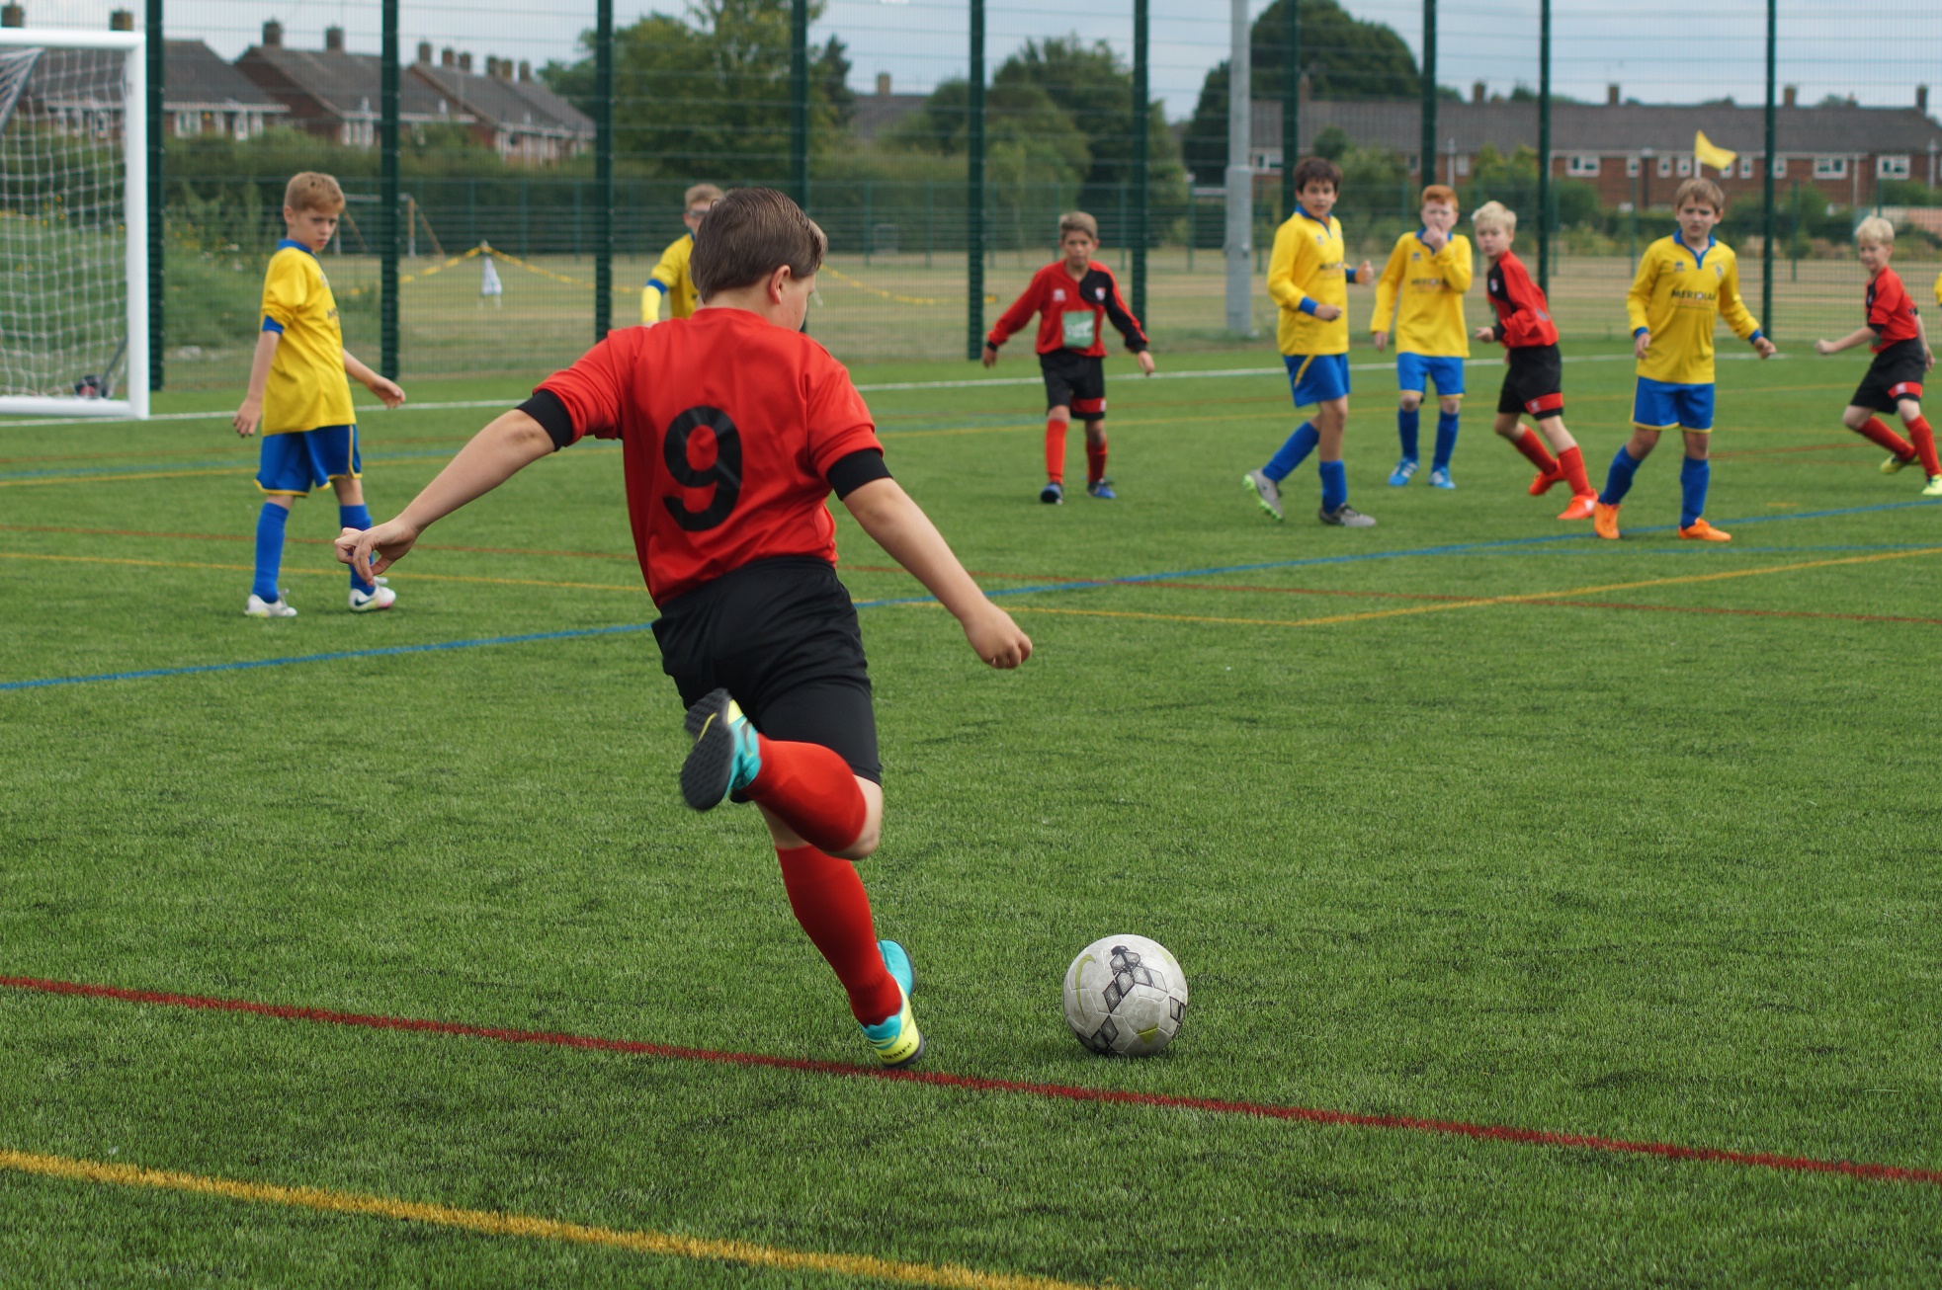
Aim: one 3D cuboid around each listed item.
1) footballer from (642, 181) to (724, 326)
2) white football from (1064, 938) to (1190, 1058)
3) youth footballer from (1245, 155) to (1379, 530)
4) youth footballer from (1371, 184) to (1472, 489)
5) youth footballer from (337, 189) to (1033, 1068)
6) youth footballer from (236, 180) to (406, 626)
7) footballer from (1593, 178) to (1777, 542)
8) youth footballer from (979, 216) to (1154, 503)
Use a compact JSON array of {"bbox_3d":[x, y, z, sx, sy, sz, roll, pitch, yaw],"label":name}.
[{"bbox_3d":[-1.188,-1.330,25.026,0.580,1.407,0.420,0,5,-6],"label":"footballer"},{"bbox_3d":[0.257,0.581,9.325,0.205,0.205,0.205,0,5,0],"label":"white football"},{"bbox_3d":[1.444,-1.286,23.924,0.540,1.541,0.460,5,6,42],"label":"youth footballer"},{"bbox_3d":[2.149,-1.461,26.809,0.480,1.429,0.360,1,5,4],"label":"youth footballer"},{"bbox_3d":[-0.462,-0.027,9.195,1.050,1.419,0.660,4,6,33],"label":"youth footballer"},{"bbox_3d":[-2.139,-0.825,18.564,0.480,1.445,0.450,3,5,30],"label":"youth footballer"},{"bbox_3d":[2.915,-1.160,23.001,0.690,1.466,0.430,-1,5,-18],"label":"footballer"},{"bbox_3d":[0.439,-1.295,25.433,0.760,1.296,0.420,0,5,-8],"label":"youth footballer"}]

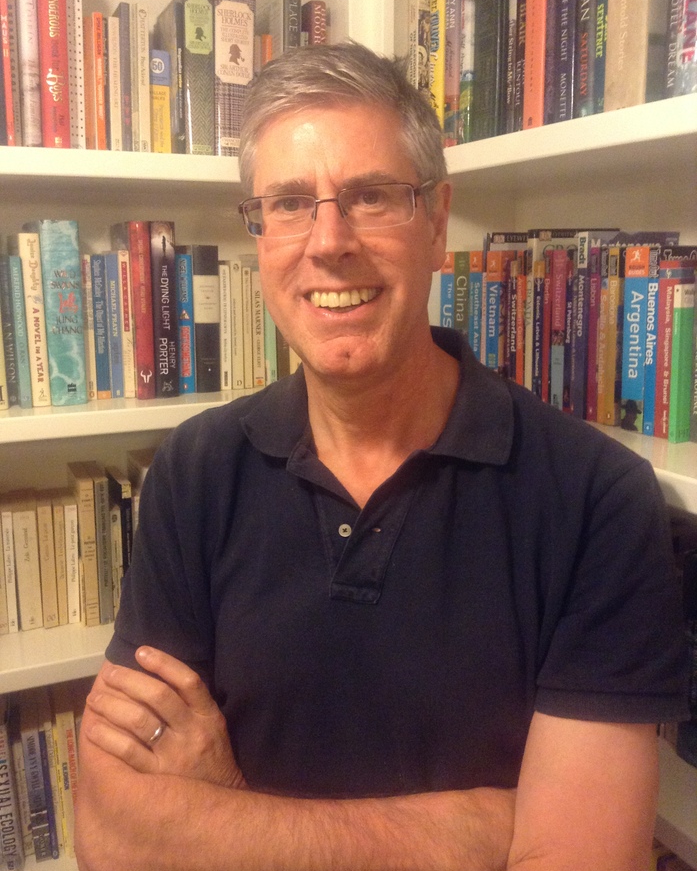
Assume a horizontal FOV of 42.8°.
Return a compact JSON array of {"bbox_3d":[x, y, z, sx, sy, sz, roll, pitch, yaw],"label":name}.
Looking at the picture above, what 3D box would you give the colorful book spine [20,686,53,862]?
[{"bbox_3d":[-0.474,0.512,1.336,0.021,0.200,0.130,-5,12,-24],"label":"colorful book spine"}]

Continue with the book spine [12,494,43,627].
[{"bbox_3d":[-0.484,0.185,1.326,0.030,0.177,0.116,-5,12,-25],"label":"book spine"}]

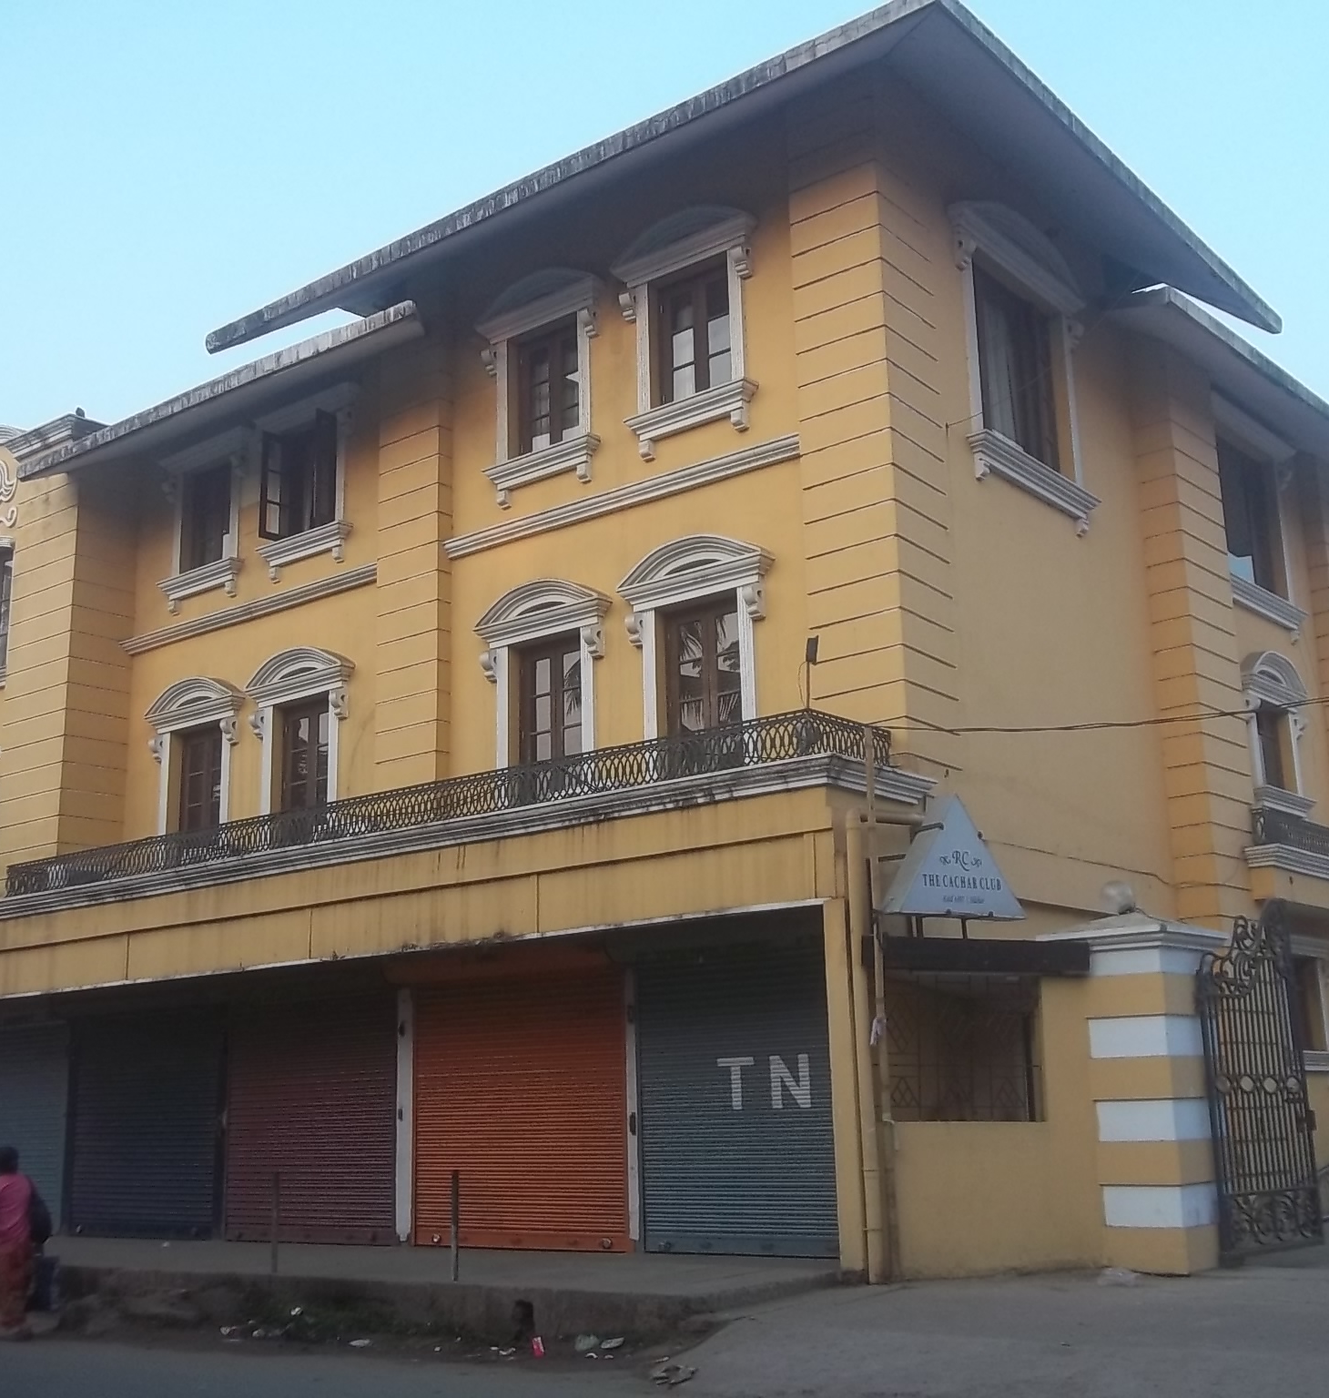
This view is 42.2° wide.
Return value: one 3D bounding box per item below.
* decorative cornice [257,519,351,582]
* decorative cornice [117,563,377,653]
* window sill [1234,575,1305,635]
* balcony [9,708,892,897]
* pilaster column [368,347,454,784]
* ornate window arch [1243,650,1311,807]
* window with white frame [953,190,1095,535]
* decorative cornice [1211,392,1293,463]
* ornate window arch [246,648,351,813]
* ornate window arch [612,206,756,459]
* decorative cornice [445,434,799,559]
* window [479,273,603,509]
[{"bbox_3d":[-4.379,-1.726,20.918,1.560,0.460,0.200,-12,-17,38],"label":"decorative cornice"},{"bbox_3d":[-5.215,-1.044,21.467,5.110,0.170,0.200,-12,-17,38],"label":"decorative cornice"},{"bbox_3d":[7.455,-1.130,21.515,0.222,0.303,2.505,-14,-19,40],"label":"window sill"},{"bbox_3d":[-3.063,1.414,18.143,12.012,0.480,1.340,-12,-17,38],"label":"balcony"},{"bbox_3d":[-2.841,-1.077,19.492,0.990,5.700,0.220,-12,-17,38],"label":"pilaster column"},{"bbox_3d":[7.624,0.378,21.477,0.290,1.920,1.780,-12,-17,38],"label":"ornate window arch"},{"bbox_3d":[3.765,-3.441,17.948,0.323,3.272,2.788,-12,-18,36],"label":"window with white frame"},{"bbox_3d":[7.573,-3.442,22.399,0.230,0.340,3.050,-12,-17,38],"label":"decorative cornice"},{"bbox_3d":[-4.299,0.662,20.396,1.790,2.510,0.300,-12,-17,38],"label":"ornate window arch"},{"bbox_3d":[0.220,-3.694,17.347,1.780,2.525,0.300,-12,-17,38],"label":"ornate window arch"},{"bbox_3d":[-0.509,-2.002,17.578,4.831,0.219,0.125,-12,-17,38],"label":"decorative cornice"},{"bbox_3d":[-1.289,-3.394,18.861,1.918,2.550,0.367,-12,-17,38],"label":"window"}]

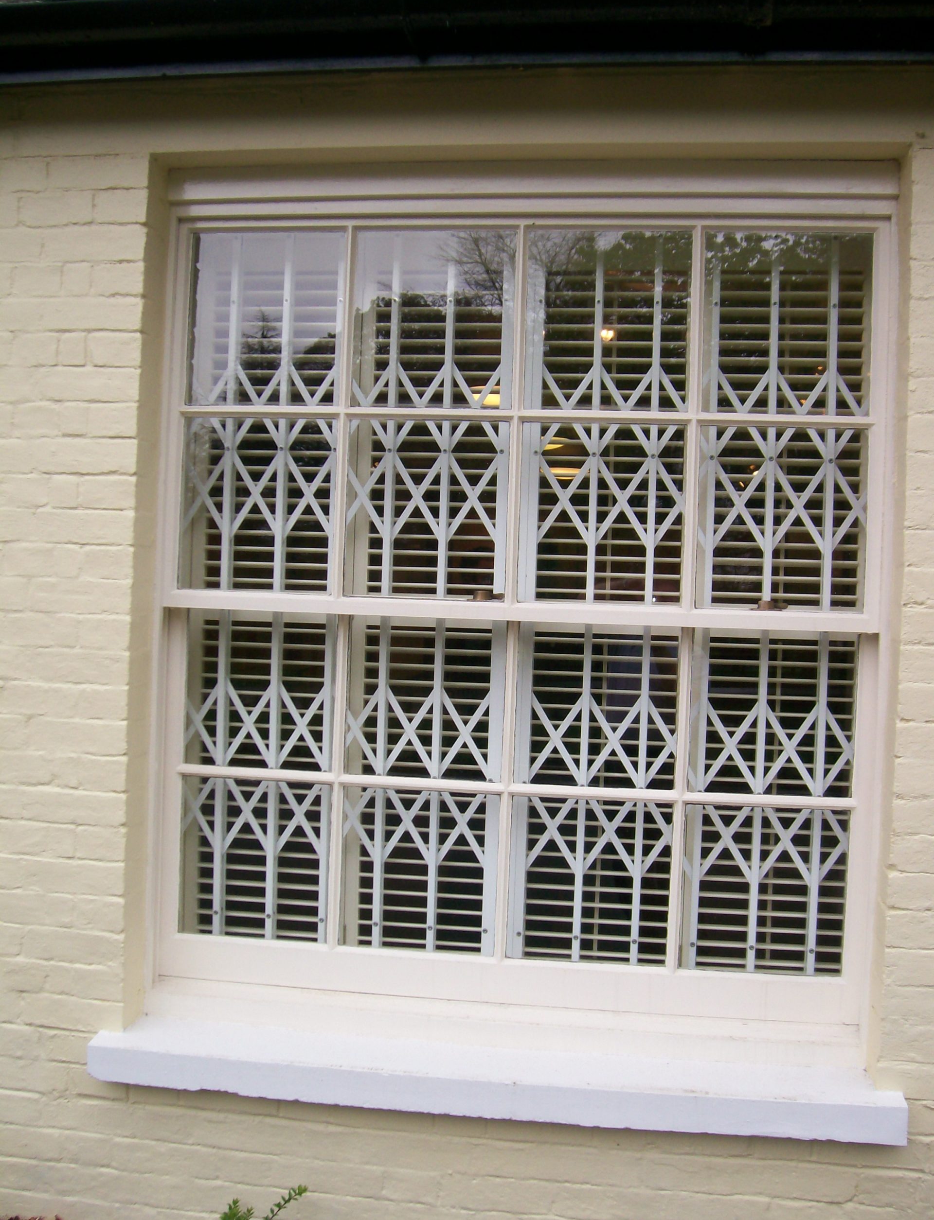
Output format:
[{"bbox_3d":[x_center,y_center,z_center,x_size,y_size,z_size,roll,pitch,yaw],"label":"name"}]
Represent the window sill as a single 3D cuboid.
[{"bbox_3d":[0.041,0.979,2.657,1.680,0.086,0.186,2,1,7],"label":"window sill"}]

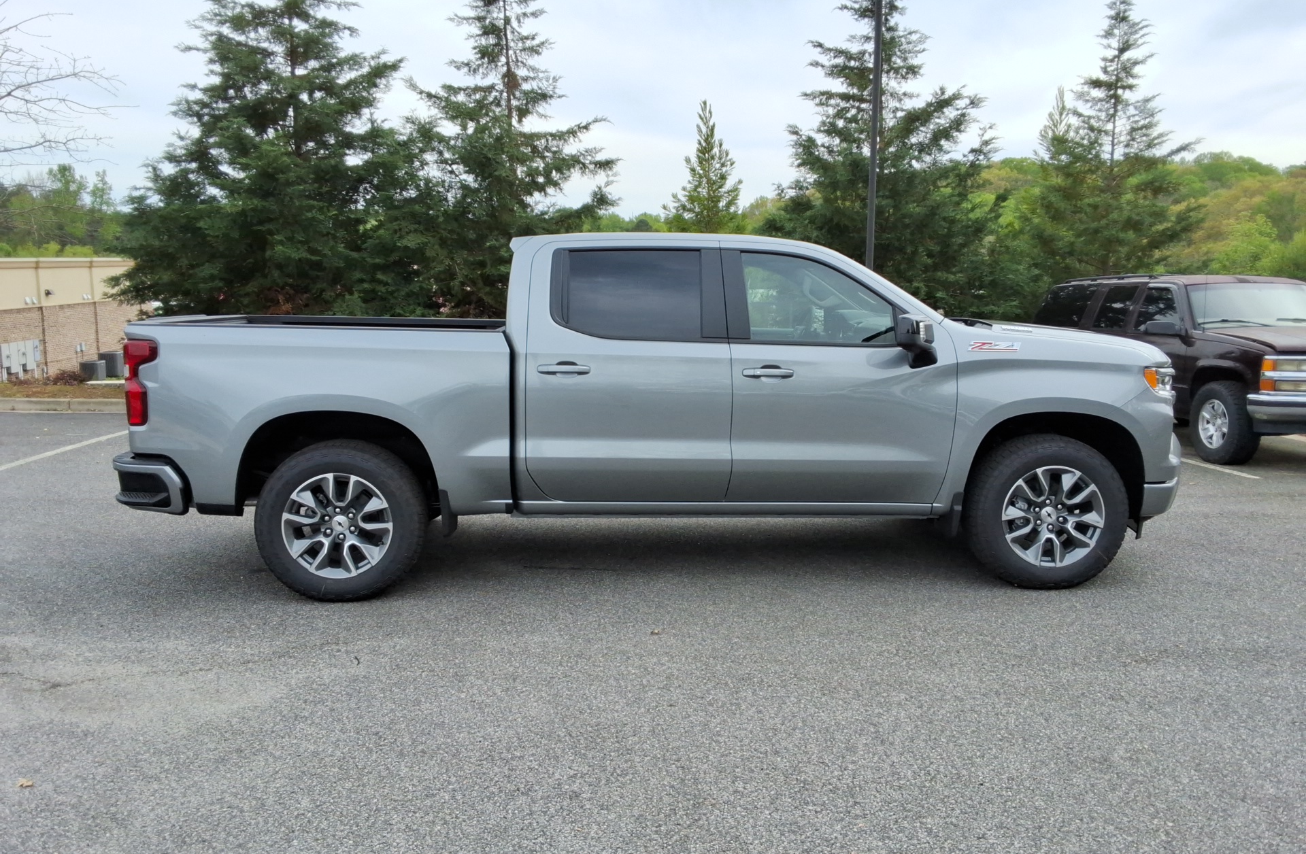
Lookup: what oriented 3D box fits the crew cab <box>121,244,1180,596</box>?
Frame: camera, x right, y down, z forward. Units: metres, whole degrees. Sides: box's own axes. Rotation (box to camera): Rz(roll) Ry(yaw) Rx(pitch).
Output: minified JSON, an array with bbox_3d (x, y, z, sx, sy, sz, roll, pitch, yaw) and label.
[{"bbox_3d":[0.097,-0.183,6.435,5.880,1.920,2.100,0,7,-4],"label":"crew cab"}]

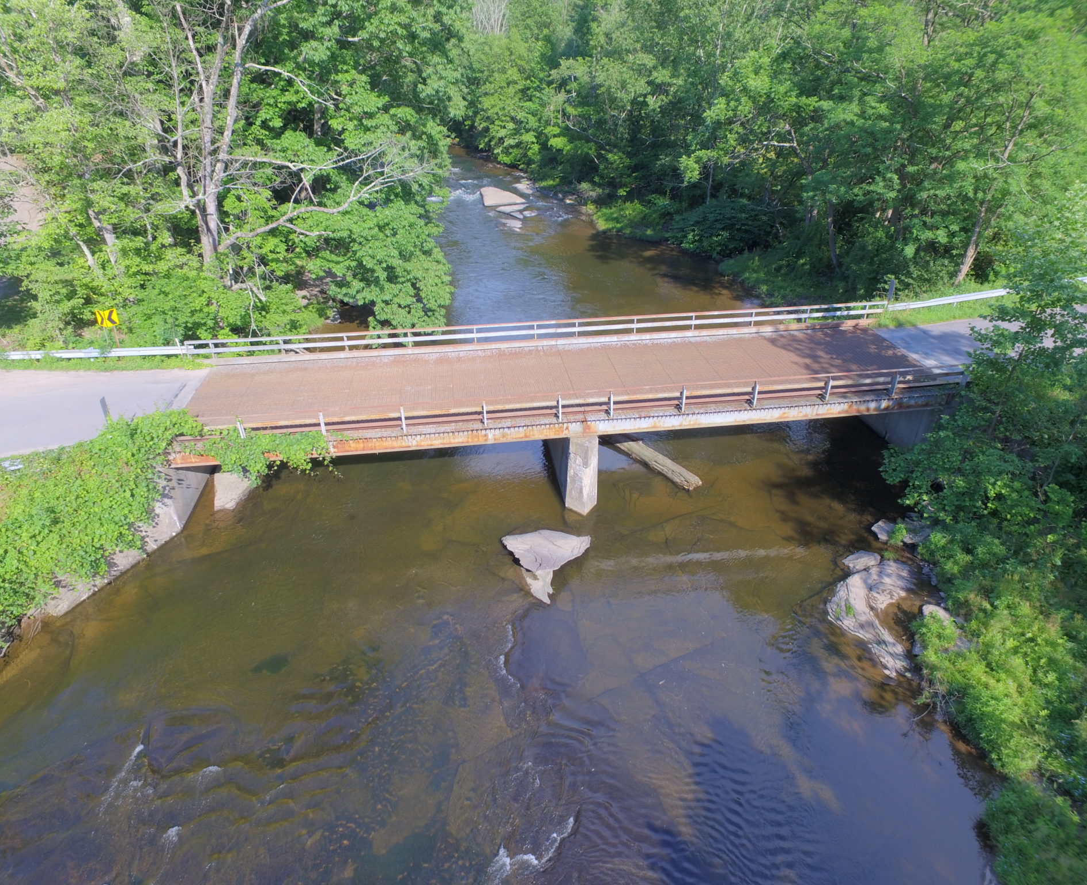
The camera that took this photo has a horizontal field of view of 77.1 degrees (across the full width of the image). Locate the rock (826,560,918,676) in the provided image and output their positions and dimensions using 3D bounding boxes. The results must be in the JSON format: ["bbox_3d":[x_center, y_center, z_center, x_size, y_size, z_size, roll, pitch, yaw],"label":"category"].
[{"bbox_3d":[9.422,4.763,19.701,2.242,0.650,4.821,14,34,22],"label":"rock"}]

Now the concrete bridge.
[{"bbox_3d":[0.944,-1.307,25.833,27.280,4.642,7.260,-4,31,-7],"label":"concrete bridge"}]

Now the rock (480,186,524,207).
[{"bbox_3d":[-3.844,-22.979,63.884,3.806,0.900,6.600,-9,32,-13],"label":"rock"}]

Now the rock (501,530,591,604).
[{"bbox_3d":[0.108,3.861,21.341,2.911,0.650,3.063,-1,31,-1],"label":"rock"}]

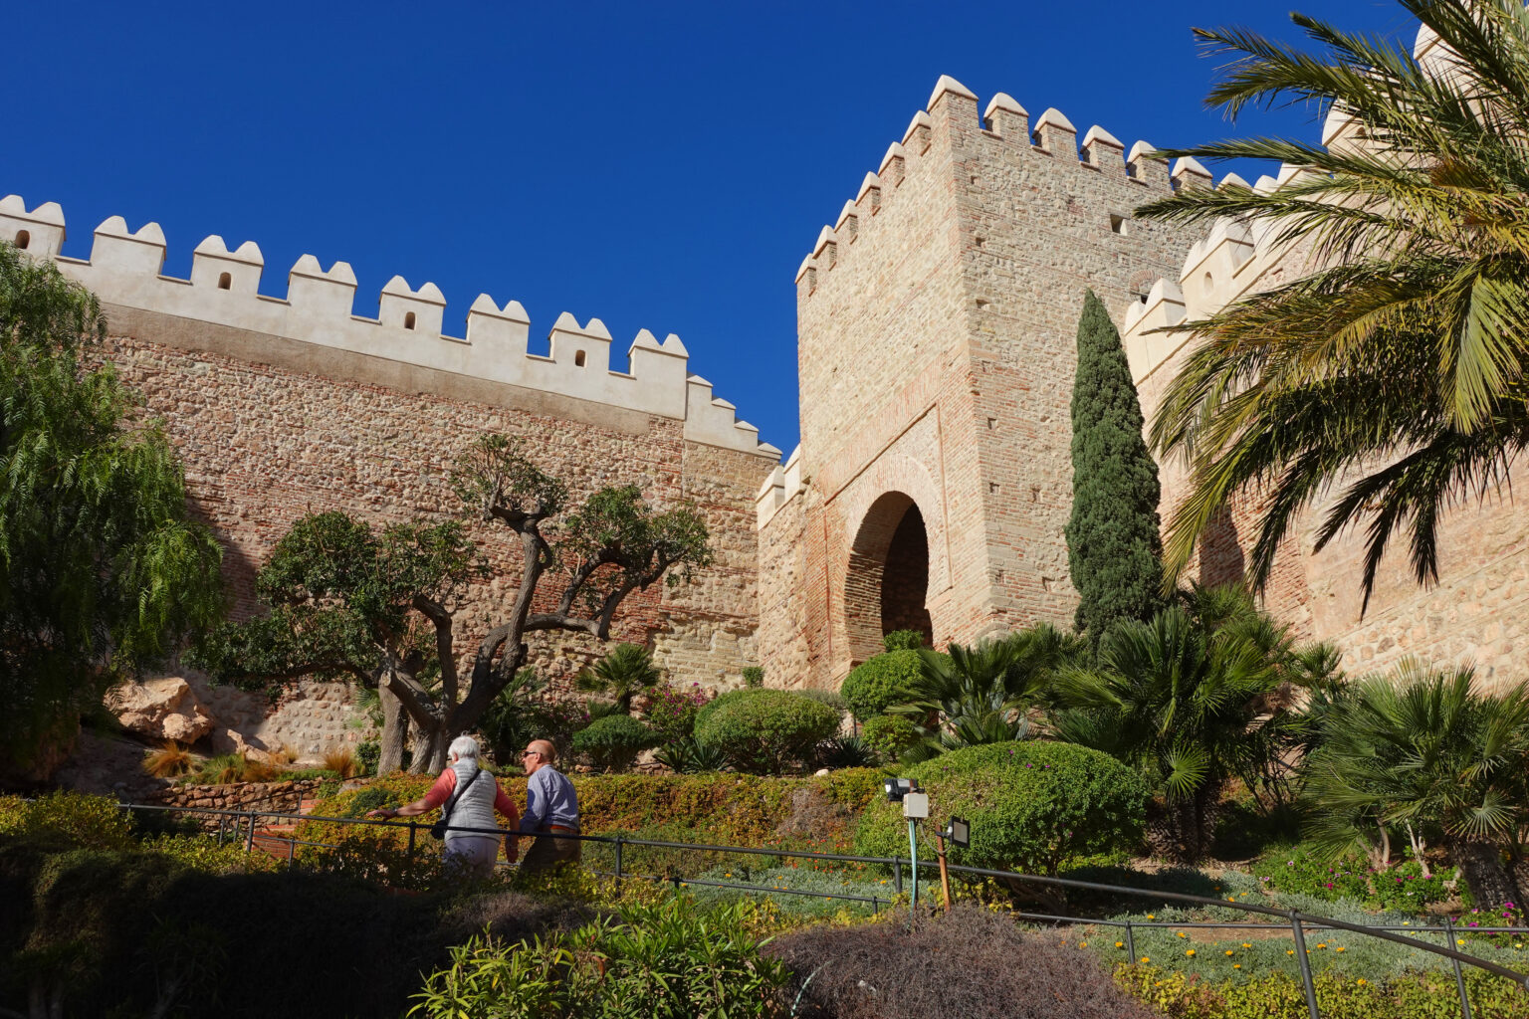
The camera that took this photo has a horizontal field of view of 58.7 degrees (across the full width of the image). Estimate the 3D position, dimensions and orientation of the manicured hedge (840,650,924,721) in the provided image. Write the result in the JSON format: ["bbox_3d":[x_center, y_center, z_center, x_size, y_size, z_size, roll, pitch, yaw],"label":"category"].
[{"bbox_3d":[1.610,2.426,18.600,1.150,1.050,1.150,-1,-26,0],"label":"manicured hedge"}]

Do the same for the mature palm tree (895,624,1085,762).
[{"bbox_3d":[2.916,2.406,17.600,2.350,1.900,2.200,-1,-26,0],"label":"mature palm tree"}]

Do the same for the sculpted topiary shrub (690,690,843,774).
[{"bbox_3d":[0.037,2.766,16.800,1.800,1.150,1.600,-1,-26,0],"label":"sculpted topiary shrub"}]

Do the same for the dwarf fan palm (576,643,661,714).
[{"bbox_3d":[-2.082,2.527,19.500,1.200,1.250,1.200,-1,-26,0],"label":"dwarf fan palm"}]

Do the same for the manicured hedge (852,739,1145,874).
[{"bbox_3d":[2.163,2.834,12.400,2.600,1.500,2.200,-1,-26,0],"label":"manicured hedge"}]

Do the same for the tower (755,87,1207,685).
[{"bbox_3d":[6.640,-1.303,34.560,8.800,14.960,8.800,11,-28,-22],"label":"tower"}]

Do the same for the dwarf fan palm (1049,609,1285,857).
[{"bbox_3d":[4.297,2.331,14.400,2.400,2.750,2.300,-1,-26,0],"label":"dwarf fan palm"}]

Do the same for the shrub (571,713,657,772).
[{"bbox_3d":[-1.890,2.942,17.000,1.080,0.800,1.050,-1,-26,0],"label":"shrub"}]

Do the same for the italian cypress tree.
[{"bbox_3d":[6.149,-0.678,24.000,1.750,7.800,1.750,-1,-26,0],"label":"italian cypress tree"}]

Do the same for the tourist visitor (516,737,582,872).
[{"bbox_3d":[-1.531,2.446,9.650,0.450,1.680,0.500,-21,-32,35],"label":"tourist visitor"}]

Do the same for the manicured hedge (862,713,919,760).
[{"bbox_3d":[1.539,2.839,16.600,0.800,0.680,0.800,-1,-26,0],"label":"manicured hedge"}]

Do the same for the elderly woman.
[{"bbox_3d":[-2.217,2.365,9.500,0.800,1.600,0.680,16,-31,-31],"label":"elderly woman"}]

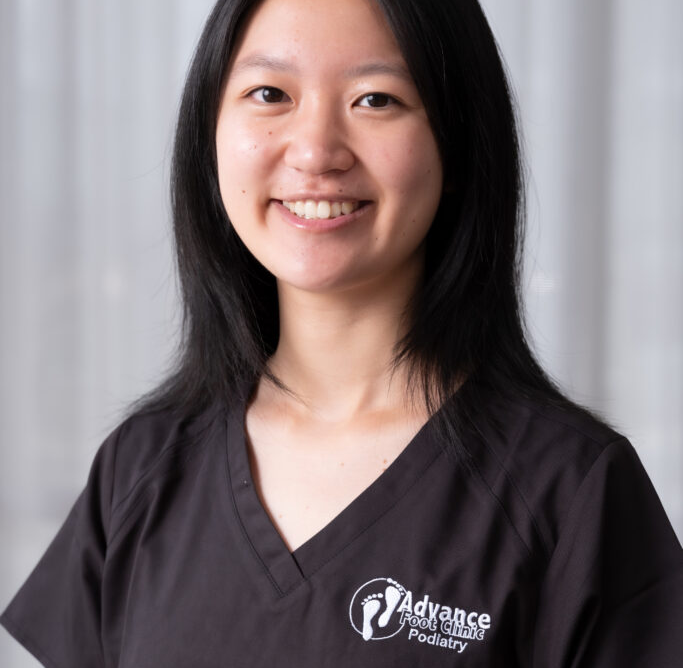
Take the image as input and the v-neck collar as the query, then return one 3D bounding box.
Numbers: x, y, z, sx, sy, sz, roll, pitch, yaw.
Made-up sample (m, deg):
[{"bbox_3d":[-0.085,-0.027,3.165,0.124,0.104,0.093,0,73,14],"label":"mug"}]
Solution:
[{"bbox_3d":[-0.004,0.097,1.510,0.137,0.122,0.090,0,0,19],"label":"v-neck collar"}]

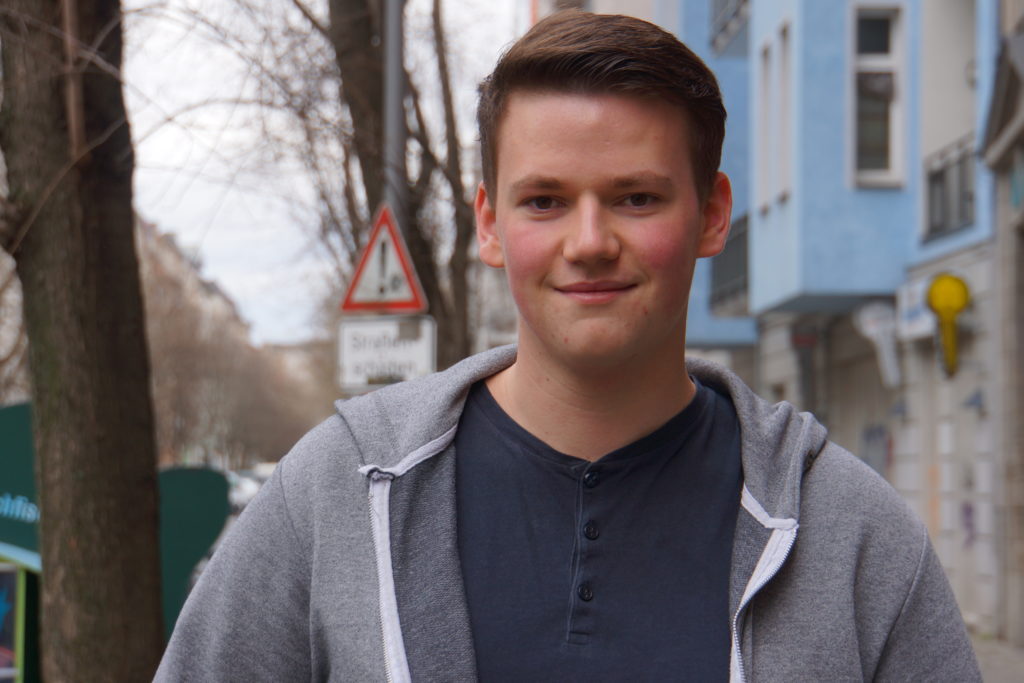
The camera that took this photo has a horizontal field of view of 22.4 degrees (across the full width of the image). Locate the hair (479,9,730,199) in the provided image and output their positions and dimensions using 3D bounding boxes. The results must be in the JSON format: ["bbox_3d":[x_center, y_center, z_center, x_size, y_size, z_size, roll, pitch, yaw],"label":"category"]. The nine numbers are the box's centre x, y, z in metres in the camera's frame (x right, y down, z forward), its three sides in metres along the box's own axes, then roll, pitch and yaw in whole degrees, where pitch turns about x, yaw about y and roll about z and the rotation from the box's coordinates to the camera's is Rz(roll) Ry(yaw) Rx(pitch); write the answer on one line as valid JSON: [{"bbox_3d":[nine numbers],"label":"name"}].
[{"bbox_3d":[0.065,-0.154,1.850,0.180,0.168,0.200,0,-2,5],"label":"hair"}]

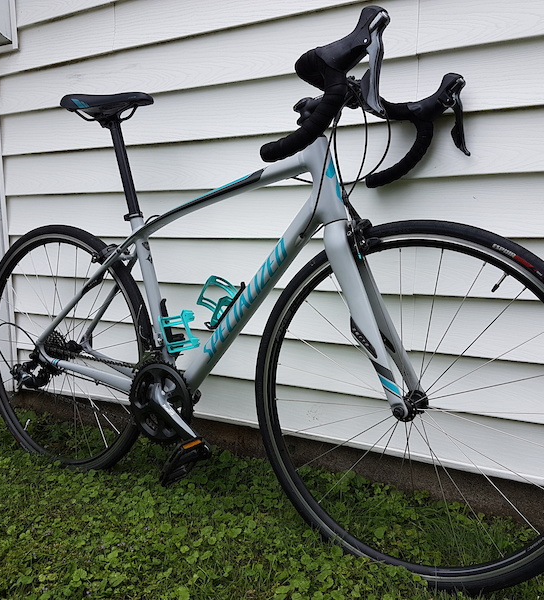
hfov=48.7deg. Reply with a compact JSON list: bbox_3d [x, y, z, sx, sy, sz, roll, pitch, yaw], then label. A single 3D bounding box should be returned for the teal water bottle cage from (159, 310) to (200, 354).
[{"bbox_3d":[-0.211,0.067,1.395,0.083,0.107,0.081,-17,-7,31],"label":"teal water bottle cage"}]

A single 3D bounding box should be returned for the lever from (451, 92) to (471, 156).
[{"bbox_3d":[0.382,-0.359,1.217,0.040,0.138,0.032,-7,4,36],"label":"lever"}]

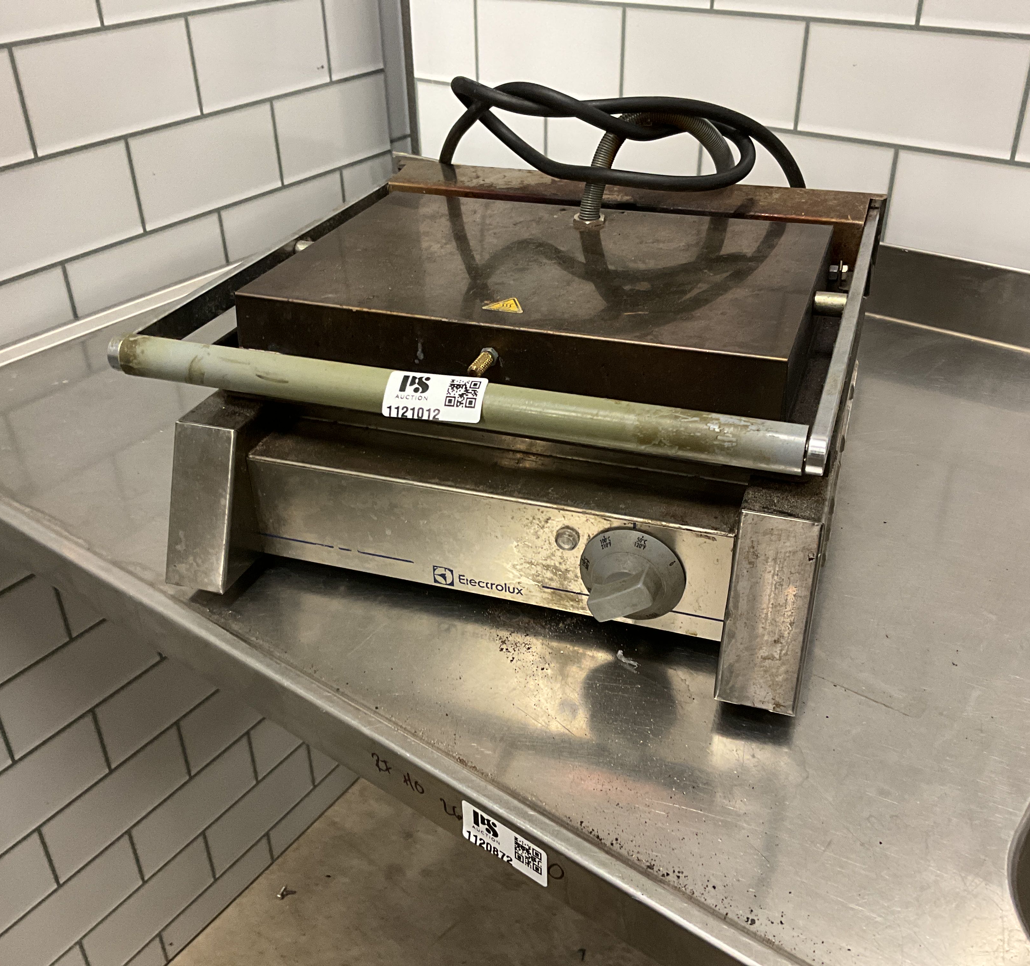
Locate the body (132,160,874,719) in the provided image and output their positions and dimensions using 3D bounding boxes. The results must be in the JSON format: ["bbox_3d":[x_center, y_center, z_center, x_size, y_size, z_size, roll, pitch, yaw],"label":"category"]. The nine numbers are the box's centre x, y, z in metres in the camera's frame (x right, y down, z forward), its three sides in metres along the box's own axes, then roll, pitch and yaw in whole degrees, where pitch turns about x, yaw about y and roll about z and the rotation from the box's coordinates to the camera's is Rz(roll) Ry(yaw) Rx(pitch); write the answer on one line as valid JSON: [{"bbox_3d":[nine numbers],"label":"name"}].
[{"bbox_3d":[0.028,-0.072,0.740,0.392,0.179,0.404,9,32,17],"label":"body"}]

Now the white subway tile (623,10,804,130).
[{"bbox_3d":[0.196,-0.417,1.082,0.200,0.098,0.010,21,38,33],"label":"white subway tile"}]

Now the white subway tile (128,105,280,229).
[{"bbox_3d":[-0.335,-0.348,1.177,0.010,0.097,0.198,18,36,29],"label":"white subway tile"}]

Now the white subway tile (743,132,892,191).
[{"bbox_3d":[0.278,-0.299,1.079,0.200,0.098,0.010,21,38,33],"label":"white subway tile"}]

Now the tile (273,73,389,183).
[{"bbox_3d":[-0.223,-0.438,1.322,0.010,0.098,0.200,18,36,29],"label":"tile"}]

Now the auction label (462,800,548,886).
[{"bbox_3d":[-0.005,0.179,0.536,0.052,0.025,0.001,21,38,32],"label":"auction label"}]

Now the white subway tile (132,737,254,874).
[{"bbox_3d":[-0.428,0.430,1.446,0.010,0.097,0.198,18,36,29],"label":"white subway tile"}]

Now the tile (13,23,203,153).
[{"bbox_3d":[-0.394,-0.390,1.054,0.010,0.097,0.198,18,36,29],"label":"tile"}]

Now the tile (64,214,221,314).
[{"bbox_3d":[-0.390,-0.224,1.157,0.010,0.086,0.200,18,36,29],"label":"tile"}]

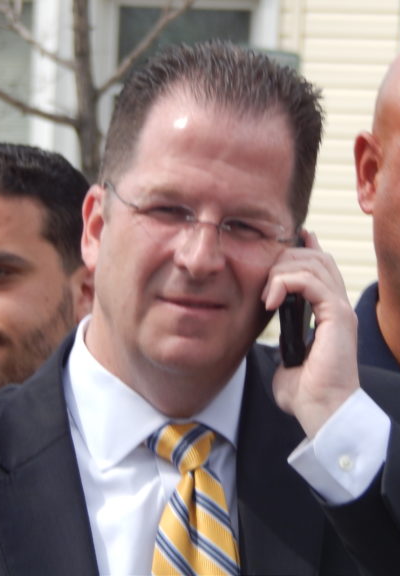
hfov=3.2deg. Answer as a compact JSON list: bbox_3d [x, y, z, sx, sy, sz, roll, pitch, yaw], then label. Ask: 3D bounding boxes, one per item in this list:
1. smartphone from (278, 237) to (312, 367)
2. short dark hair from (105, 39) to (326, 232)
[{"bbox_3d":[0.074,0.008,5.530,0.016,0.108,0.056,-1,-19,13],"label":"smartphone"},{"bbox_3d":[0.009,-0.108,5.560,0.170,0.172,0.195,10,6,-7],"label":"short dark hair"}]

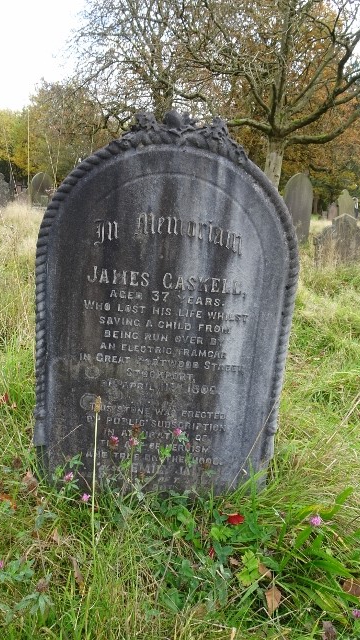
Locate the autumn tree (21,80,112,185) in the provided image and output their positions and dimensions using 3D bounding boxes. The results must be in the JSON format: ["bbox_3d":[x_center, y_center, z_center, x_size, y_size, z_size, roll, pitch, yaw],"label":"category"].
[{"bbox_3d":[-8.416,-13.705,33.322,6.780,7.465,5.763,4,17,0],"label":"autumn tree"}]

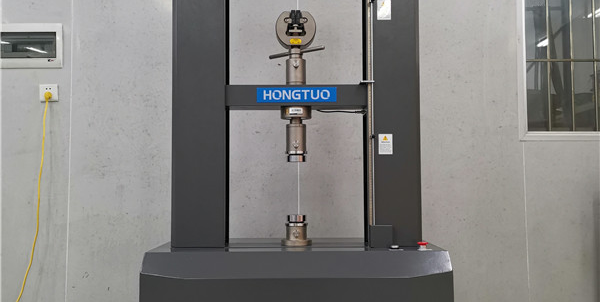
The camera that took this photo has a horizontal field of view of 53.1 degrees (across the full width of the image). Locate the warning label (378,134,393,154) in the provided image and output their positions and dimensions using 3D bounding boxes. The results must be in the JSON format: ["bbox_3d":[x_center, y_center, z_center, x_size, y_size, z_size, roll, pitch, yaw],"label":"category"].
[{"bbox_3d":[0.306,-0.024,2.140,0.050,0.071,0.002,0,-3,-1],"label":"warning label"}]

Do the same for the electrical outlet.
[{"bbox_3d":[-1.222,-0.282,2.929,0.086,0.086,0.012,0,-3,-1],"label":"electrical outlet"}]

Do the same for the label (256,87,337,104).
[{"bbox_3d":[-0.011,-0.200,2.166,0.287,0.053,0.003,0,-3,-1],"label":"label"}]

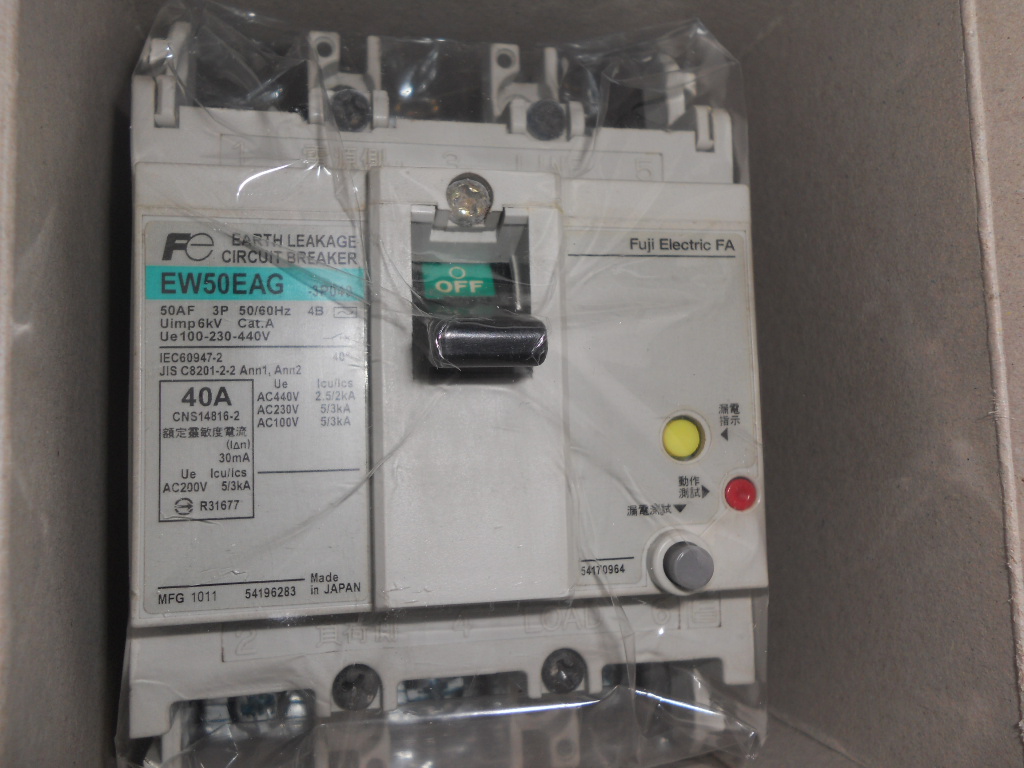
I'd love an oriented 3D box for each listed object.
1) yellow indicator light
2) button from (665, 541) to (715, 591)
[{"bbox_3d":[0.020,0.007,0.114,0.005,0.002,0.005,-1,85,-11],"label":"yellow indicator light"},{"bbox_3d":[0.020,0.021,0.108,0.005,0.003,0.005,-1,85,-11],"label":"button"}]

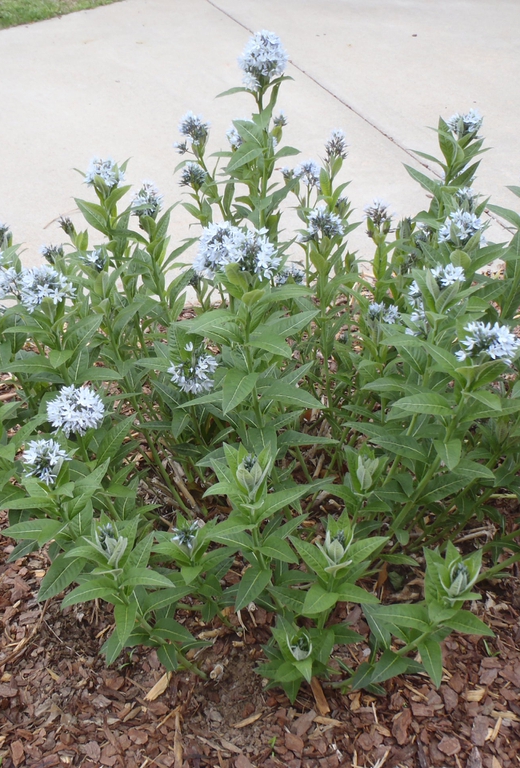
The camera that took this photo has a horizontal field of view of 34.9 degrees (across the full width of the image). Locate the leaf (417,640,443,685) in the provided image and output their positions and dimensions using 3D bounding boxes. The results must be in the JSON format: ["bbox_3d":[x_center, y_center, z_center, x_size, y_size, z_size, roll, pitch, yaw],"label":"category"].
[{"bbox_3d":[0.206,0.335,0.998,0.029,0.011,0.054,-2,54,-9],"label":"leaf"}]

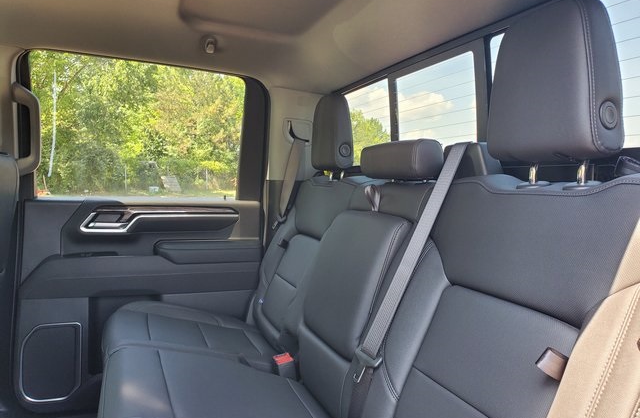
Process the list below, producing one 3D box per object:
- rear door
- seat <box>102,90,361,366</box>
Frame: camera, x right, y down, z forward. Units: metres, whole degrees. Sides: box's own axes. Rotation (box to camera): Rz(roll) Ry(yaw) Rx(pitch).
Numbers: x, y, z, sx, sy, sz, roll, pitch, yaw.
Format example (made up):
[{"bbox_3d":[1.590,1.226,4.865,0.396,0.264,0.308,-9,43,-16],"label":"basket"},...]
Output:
[{"bbox_3d":[-0.622,0.098,1.765,0.900,1.230,0.200,-1,4,-21],"label":"rear door"},{"bbox_3d":[-0.229,0.102,1.332,0.680,0.870,0.560,0,3,-23],"label":"seat"}]

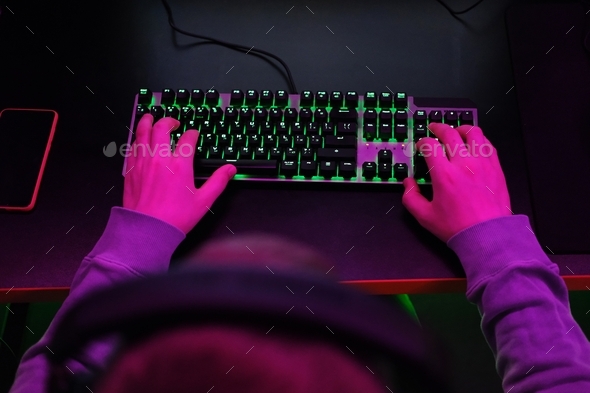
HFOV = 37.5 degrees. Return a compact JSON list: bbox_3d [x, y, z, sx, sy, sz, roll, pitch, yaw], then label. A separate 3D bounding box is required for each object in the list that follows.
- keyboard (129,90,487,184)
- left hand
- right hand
[{"bbox_3d":[0.010,-0.073,1.083,0.438,0.038,0.132,1,58,4],"label":"keyboard"},{"bbox_3d":[-0.136,-0.030,1.039,0.131,0.070,0.165,1,58,4],"label":"left hand"},{"bbox_3d":[0.179,-0.022,1.016,0.120,0.070,0.162,-10,57,-3],"label":"right hand"}]

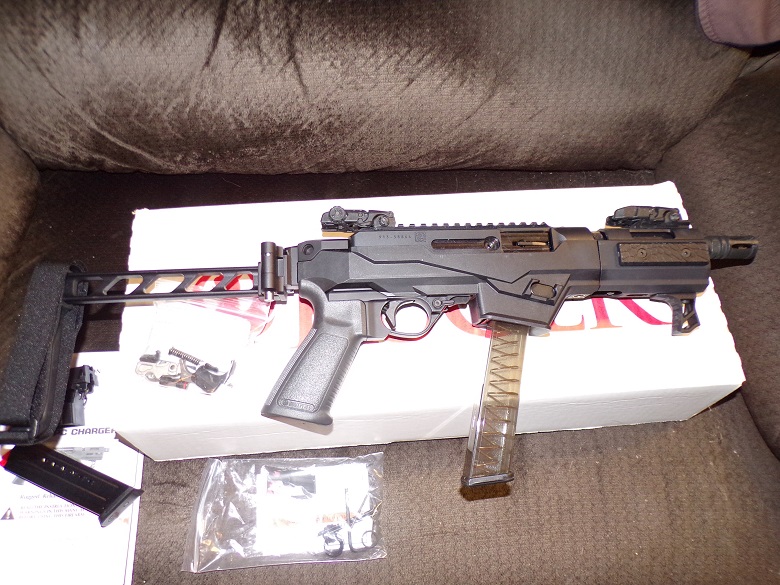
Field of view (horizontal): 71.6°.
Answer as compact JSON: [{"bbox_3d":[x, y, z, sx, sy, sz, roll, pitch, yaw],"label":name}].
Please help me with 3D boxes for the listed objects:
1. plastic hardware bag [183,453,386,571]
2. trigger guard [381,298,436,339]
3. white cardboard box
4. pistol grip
[{"bbox_3d":[-0.093,0.203,0.506,0.177,0.017,0.097,-2,64,-3],"label":"plastic hardware bag"},{"bbox_3d":[0.016,0.021,0.456,0.048,0.014,0.037,-4,64,-4],"label":"trigger guard"},{"bbox_3d":[0.032,0.024,0.547,0.540,0.107,0.216,-4,64,-4],"label":"white cardboard box"},{"bbox_3d":[-0.058,0.045,0.441,0.074,0.036,0.120,3,64,0],"label":"pistol grip"}]

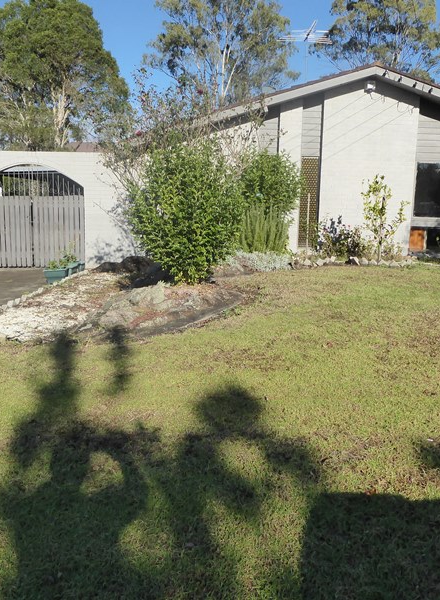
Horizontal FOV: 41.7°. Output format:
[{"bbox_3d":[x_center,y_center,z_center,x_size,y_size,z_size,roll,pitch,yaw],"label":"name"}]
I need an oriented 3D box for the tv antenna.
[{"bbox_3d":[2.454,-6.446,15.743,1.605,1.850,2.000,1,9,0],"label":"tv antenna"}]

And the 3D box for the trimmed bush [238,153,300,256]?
[{"bbox_3d":[0.952,-1.934,11.738,1.358,2.145,1.250,1,9,0],"label":"trimmed bush"}]

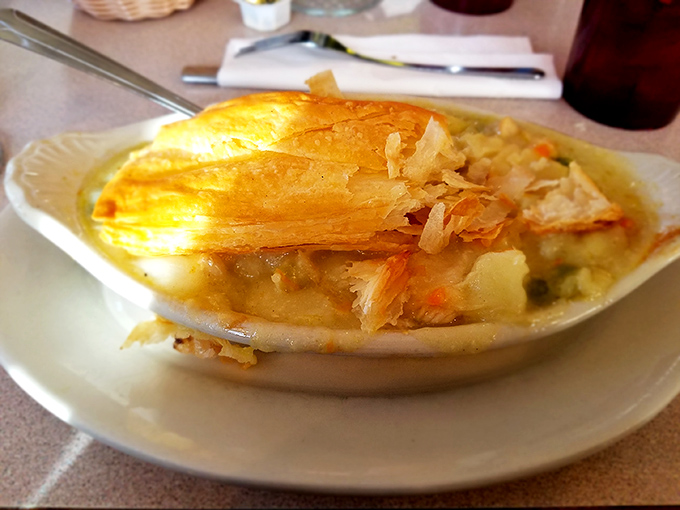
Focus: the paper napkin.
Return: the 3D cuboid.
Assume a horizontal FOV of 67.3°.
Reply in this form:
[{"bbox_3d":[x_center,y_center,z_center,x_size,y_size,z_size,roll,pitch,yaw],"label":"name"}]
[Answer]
[{"bbox_3d":[0.030,-0.121,0.312,0.202,0.009,0.066,1,50,1],"label":"paper napkin"}]

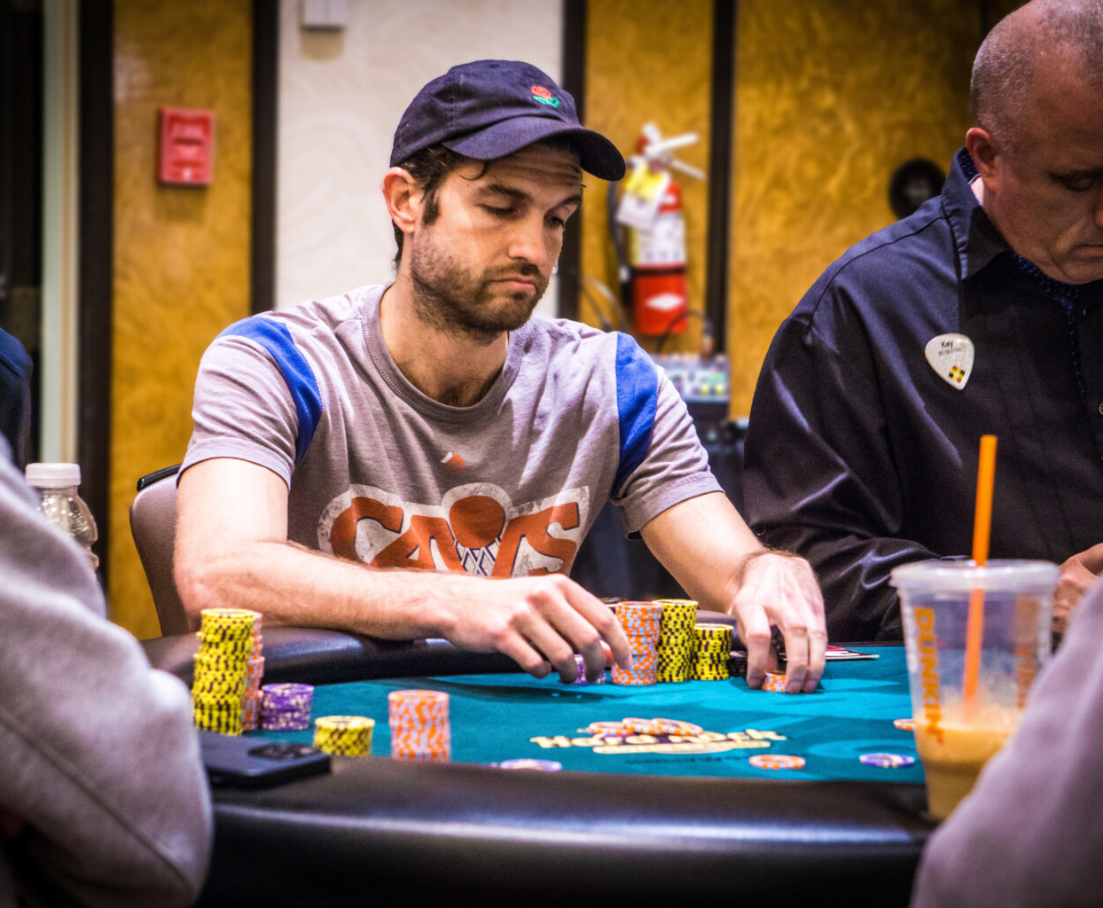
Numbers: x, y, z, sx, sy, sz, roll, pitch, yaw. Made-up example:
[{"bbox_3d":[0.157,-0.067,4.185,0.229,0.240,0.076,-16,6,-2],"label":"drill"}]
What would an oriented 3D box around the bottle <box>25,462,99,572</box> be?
[{"bbox_3d":[-0.377,0.108,2.507,0.072,0.200,0.072,1,4,-10],"label":"bottle"}]

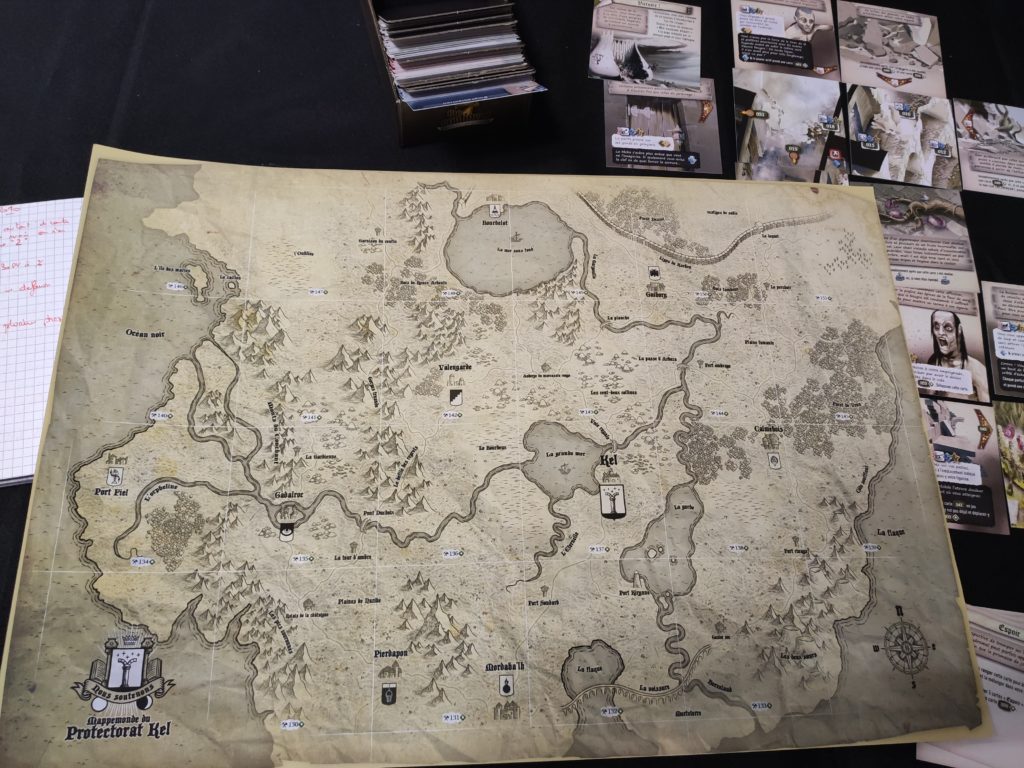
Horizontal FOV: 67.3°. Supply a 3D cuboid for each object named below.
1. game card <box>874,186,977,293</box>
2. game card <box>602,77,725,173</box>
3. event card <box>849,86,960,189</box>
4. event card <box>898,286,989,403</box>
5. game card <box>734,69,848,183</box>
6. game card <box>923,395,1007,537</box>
[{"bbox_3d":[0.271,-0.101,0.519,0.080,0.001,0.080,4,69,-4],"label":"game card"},{"bbox_3d":[0.104,-0.182,0.533,0.080,0.001,0.080,3,70,-4],"label":"game card"},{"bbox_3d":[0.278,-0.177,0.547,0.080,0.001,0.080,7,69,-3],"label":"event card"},{"bbox_3d":[0.264,-0.030,0.492,0.080,0.001,0.080,8,69,-3],"label":"event card"},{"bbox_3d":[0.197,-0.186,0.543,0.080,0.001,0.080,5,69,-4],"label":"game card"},{"bbox_3d":[0.257,0.047,0.463,0.080,0.001,0.080,7,69,-3],"label":"game card"}]

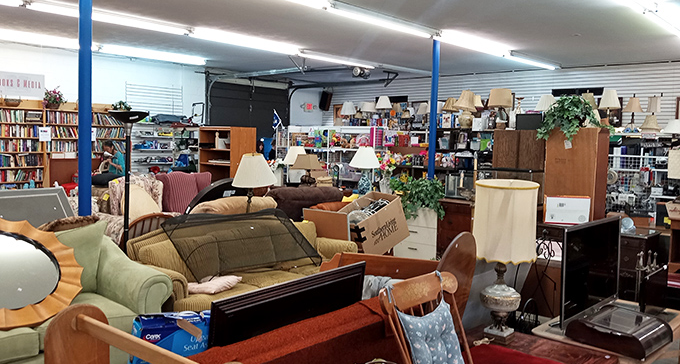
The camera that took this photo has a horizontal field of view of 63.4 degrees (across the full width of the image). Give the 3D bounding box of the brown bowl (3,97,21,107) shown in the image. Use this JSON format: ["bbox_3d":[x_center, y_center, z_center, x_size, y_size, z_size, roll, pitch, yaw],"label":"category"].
[{"bbox_3d":[-6.411,-1.544,10.777,0.265,0.155,0.285,6,6,44],"label":"brown bowl"}]

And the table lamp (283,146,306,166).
[{"bbox_3d":[-0.671,-0.400,8.300,0.400,0.290,0.400,1,4,-5],"label":"table lamp"}]

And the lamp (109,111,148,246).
[{"bbox_3d":[-1.753,0.336,4.563,0.330,1.830,0.330,0,4,-21],"label":"lamp"}]

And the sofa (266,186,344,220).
[{"bbox_3d":[-0.325,0.613,7.317,1.300,1.002,0.920,-1,5,-36],"label":"sofa"}]

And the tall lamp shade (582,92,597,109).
[{"bbox_3d":[4.705,-1.534,10.350,0.310,0.337,0.310,3,4,24],"label":"tall lamp shade"}]

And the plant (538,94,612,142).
[{"bbox_3d":[2.675,-0.733,6.300,0.820,0.550,0.600,3,4,23],"label":"plant"}]

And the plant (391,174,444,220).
[{"bbox_3d":[1.000,0.187,7.100,0.660,0.580,0.580,2,4,8],"label":"plant"}]

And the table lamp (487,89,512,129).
[{"bbox_3d":[3.531,-1.602,12.100,0.500,0.880,0.500,3,4,16],"label":"table lamp"}]

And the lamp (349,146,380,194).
[{"bbox_3d":[0.345,-0.142,7.600,0.420,0.708,0.420,2,4,3],"label":"lamp"}]

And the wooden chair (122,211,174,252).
[{"bbox_3d":[-1.584,0.718,4.980,0.620,0.950,0.680,1,4,-7],"label":"wooden chair"}]

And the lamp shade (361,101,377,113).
[{"bbox_3d":[0.725,-1.863,13.750,0.390,0.274,0.390,2,4,3],"label":"lamp shade"}]

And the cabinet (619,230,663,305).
[{"bbox_3d":[2.948,0.893,5.617,0.420,0.760,0.490,5,5,42],"label":"cabinet"}]

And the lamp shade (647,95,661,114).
[{"bbox_3d":[6.190,-1.525,10.850,0.240,0.320,0.240,4,5,30],"label":"lamp shade"}]

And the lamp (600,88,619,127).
[{"bbox_3d":[4.958,-1.322,10.100,0.400,0.731,0.400,4,4,26],"label":"lamp"}]

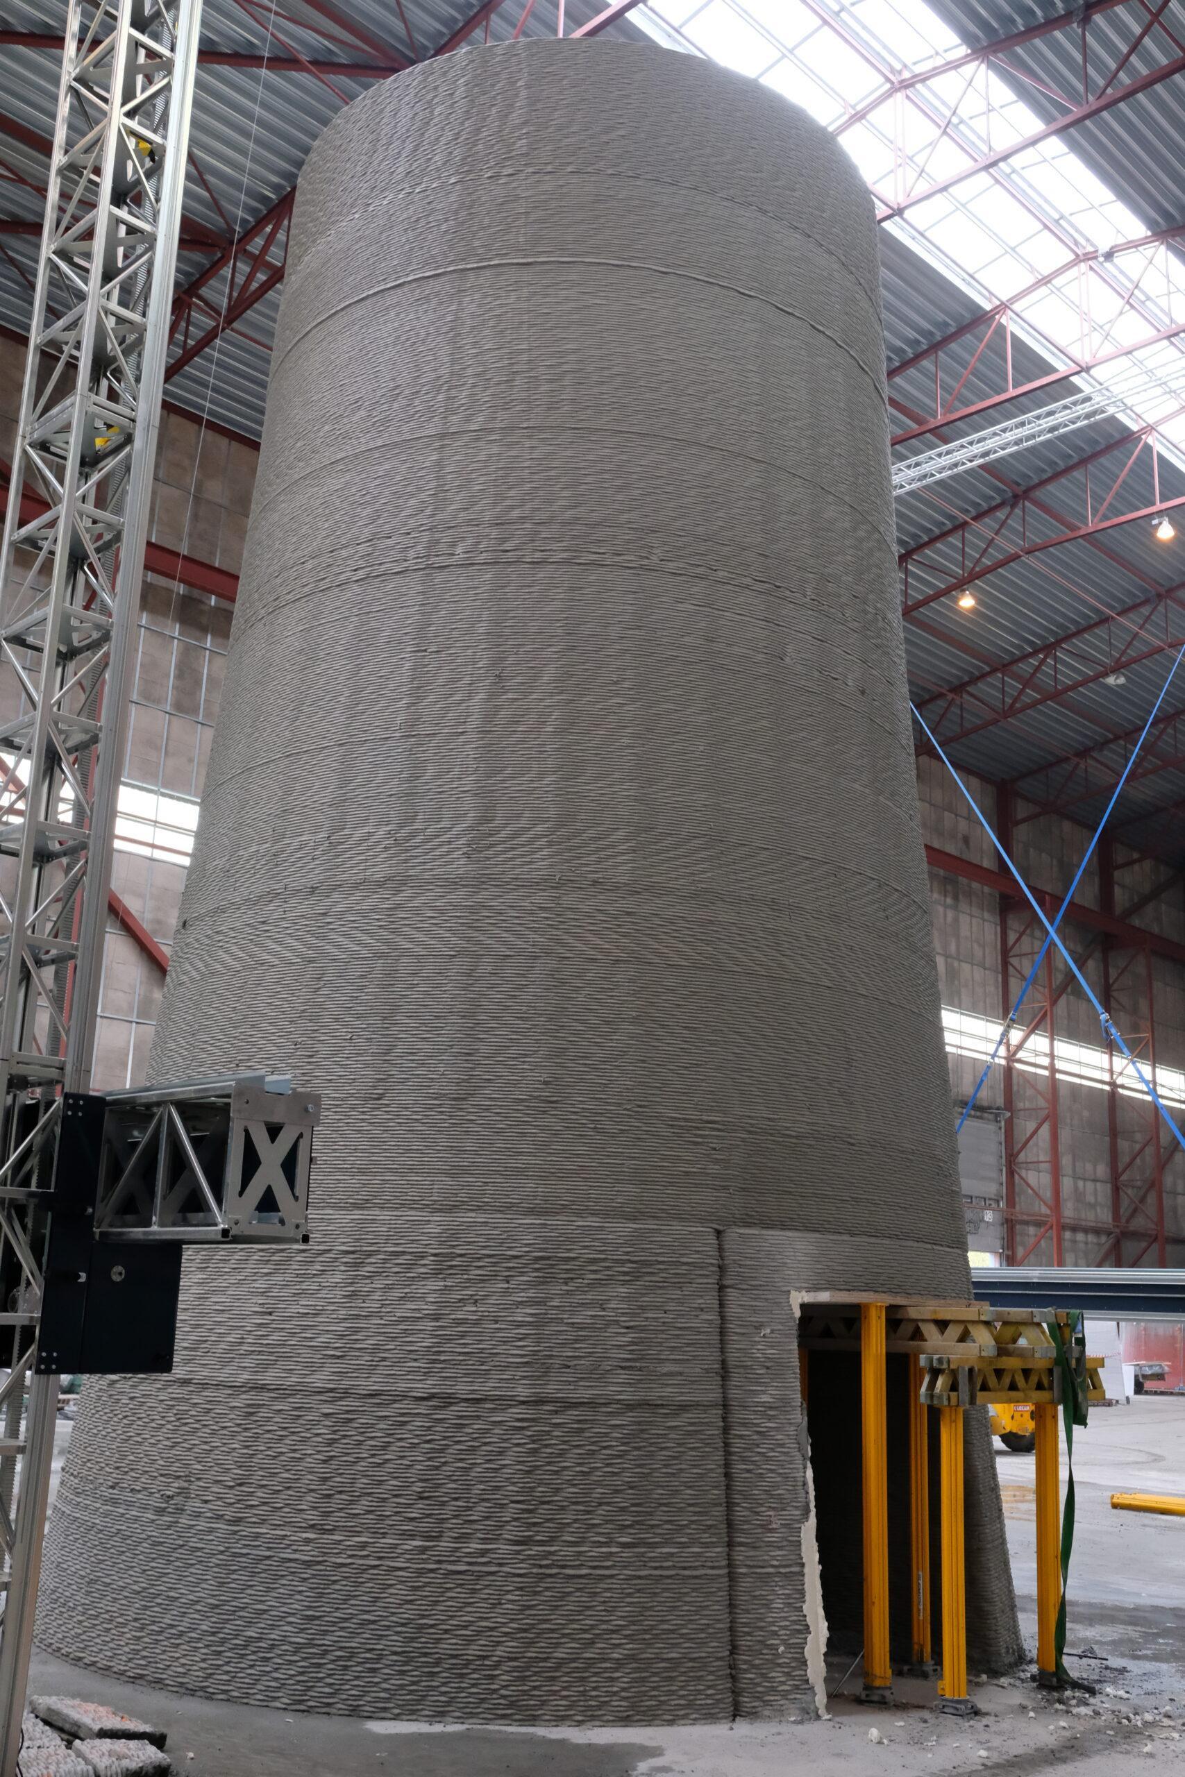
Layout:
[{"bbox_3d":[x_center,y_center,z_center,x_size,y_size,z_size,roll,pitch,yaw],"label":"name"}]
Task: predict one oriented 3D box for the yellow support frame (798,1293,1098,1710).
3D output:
[{"bbox_3d":[1.925,3.318,9.636,1.265,1.979,1.591,-10,-18,41],"label":"yellow support frame"}]

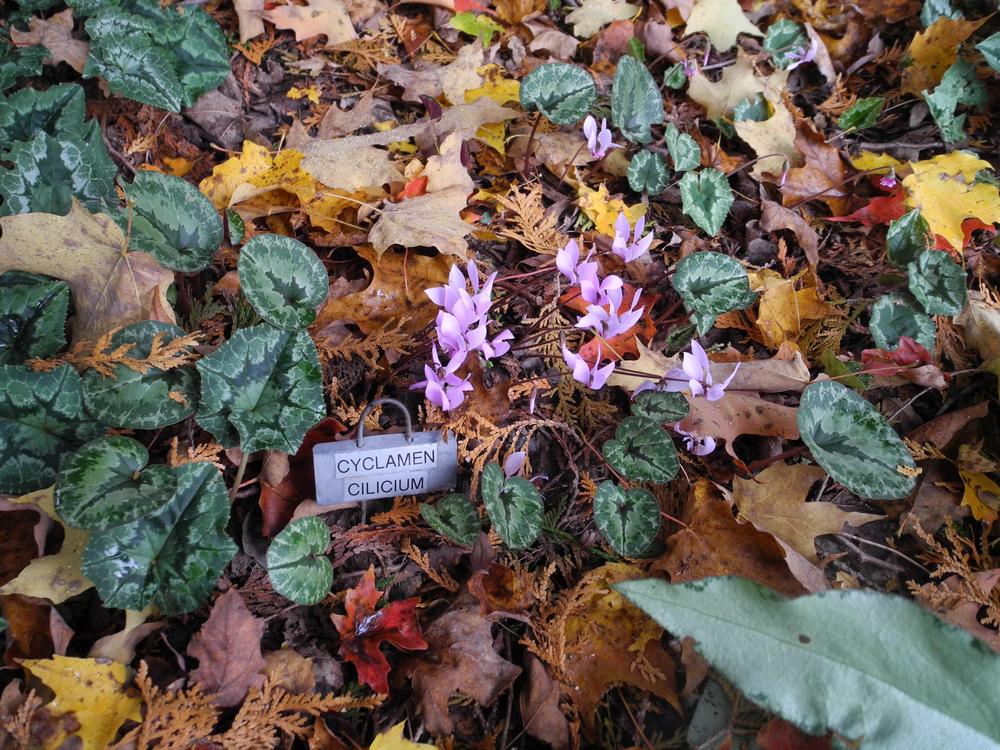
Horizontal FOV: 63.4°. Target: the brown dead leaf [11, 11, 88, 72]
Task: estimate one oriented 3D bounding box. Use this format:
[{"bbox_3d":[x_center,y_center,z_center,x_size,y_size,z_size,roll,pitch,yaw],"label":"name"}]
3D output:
[{"bbox_3d":[-0.369,-0.279,0.679,0.057,0.020,0.084,-35,70,-27],"label":"brown dead leaf"}]

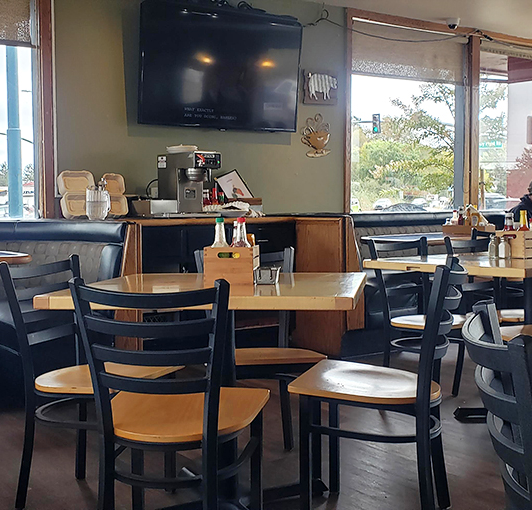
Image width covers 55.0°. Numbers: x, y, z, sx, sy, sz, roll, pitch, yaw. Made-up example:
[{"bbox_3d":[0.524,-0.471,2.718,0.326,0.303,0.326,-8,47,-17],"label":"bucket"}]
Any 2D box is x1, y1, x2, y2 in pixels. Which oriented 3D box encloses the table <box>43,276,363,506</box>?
[{"bbox_3d":[-0.144,0.468,1.683,0.920,0.757,0.610,0,4,14],"label":"table"}]

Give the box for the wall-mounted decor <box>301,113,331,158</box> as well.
[{"bbox_3d":[0.399,-0.959,4.100,0.272,0.365,0.030,-3,4,-22],"label":"wall-mounted decor"}]

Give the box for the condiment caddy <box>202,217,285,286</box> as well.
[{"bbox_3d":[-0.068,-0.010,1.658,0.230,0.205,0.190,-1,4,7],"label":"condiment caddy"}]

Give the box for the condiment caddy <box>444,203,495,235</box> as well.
[{"bbox_3d":[1.564,-0.259,3.944,0.340,0.250,0.220,2,5,40],"label":"condiment caddy"}]

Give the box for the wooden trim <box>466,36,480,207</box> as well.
[{"bbox_3d":[1.901,-1.210,4.679,0.143,1.544,0.100,-3,4,-22],"label":"wooden trim"}]

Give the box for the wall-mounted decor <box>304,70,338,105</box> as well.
[{"bbox_3d":[0.439,-1.343,4.095,0.328,0.268,0.030,-3,4,-22],"label":"wall-mounted decor"}]

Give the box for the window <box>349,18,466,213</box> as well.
[{"bbox_3d":[1.275,-1.210,4.472,1.244,1.669,0.100,-3,4,-22],"label":"window"}]

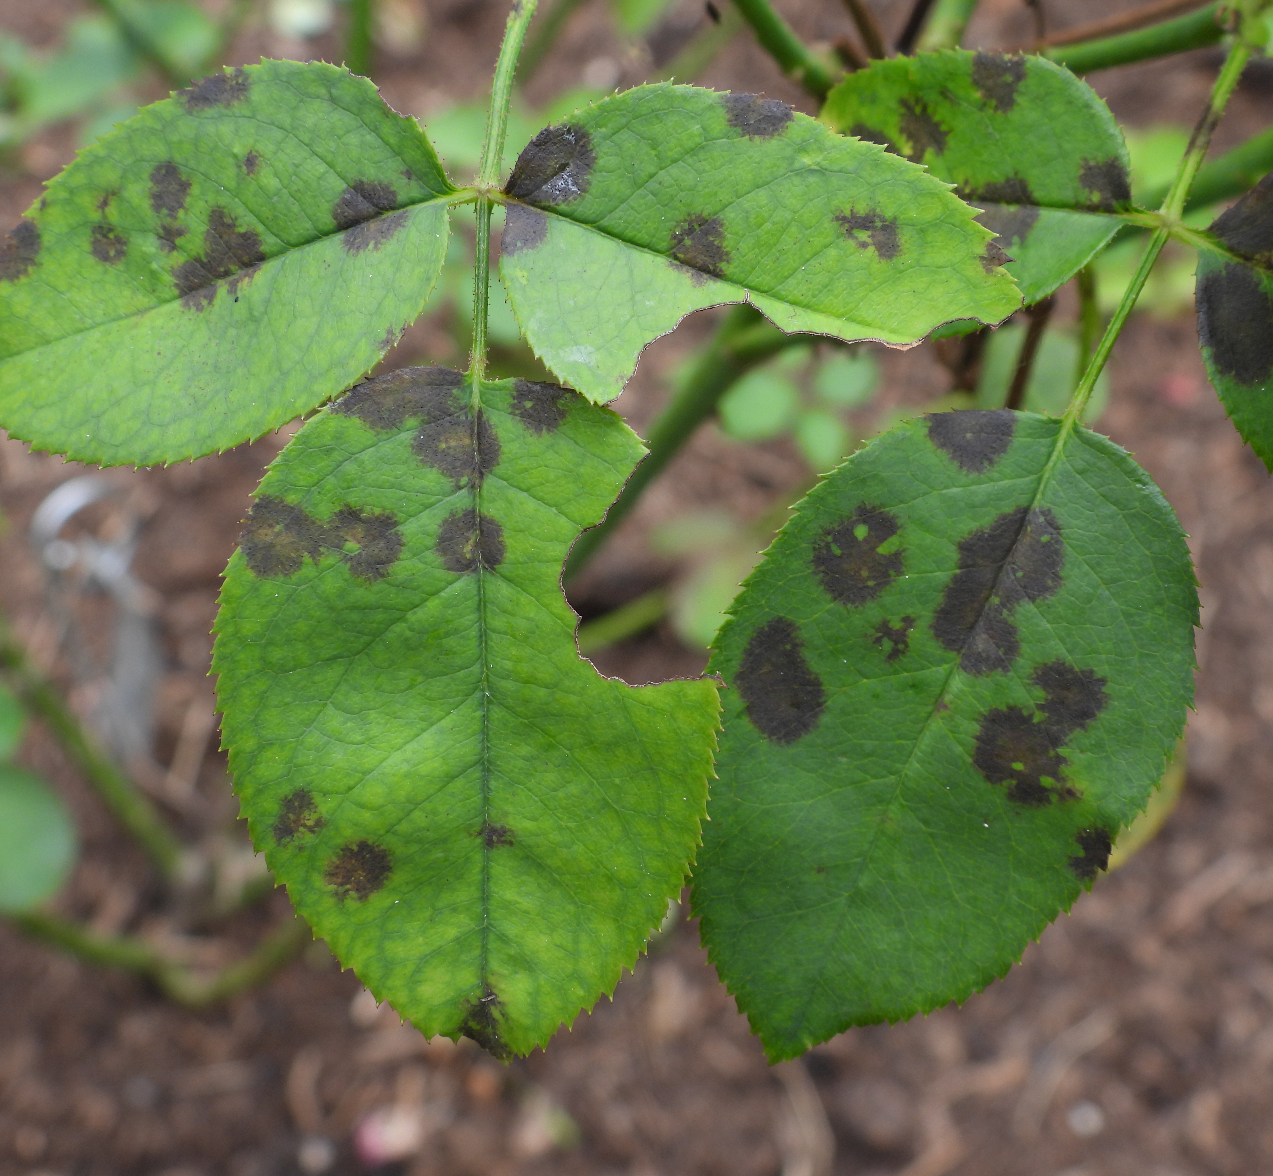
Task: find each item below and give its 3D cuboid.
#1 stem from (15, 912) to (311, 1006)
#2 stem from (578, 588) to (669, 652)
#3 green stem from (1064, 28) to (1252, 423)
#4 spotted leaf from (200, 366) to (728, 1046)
[{"bbox_3d":[-0.104,0.082,0.430,0.066,0.018,0.018,0,41,0],"label":"stem"},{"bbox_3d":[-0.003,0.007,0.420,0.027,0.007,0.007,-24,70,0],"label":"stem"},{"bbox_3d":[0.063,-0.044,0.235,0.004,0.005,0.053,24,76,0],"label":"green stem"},{"bbox_3d":[-0.019,0.014,0.215,0.056,0.012,0.076,0,85,0],"label":"spotted leaf"}]

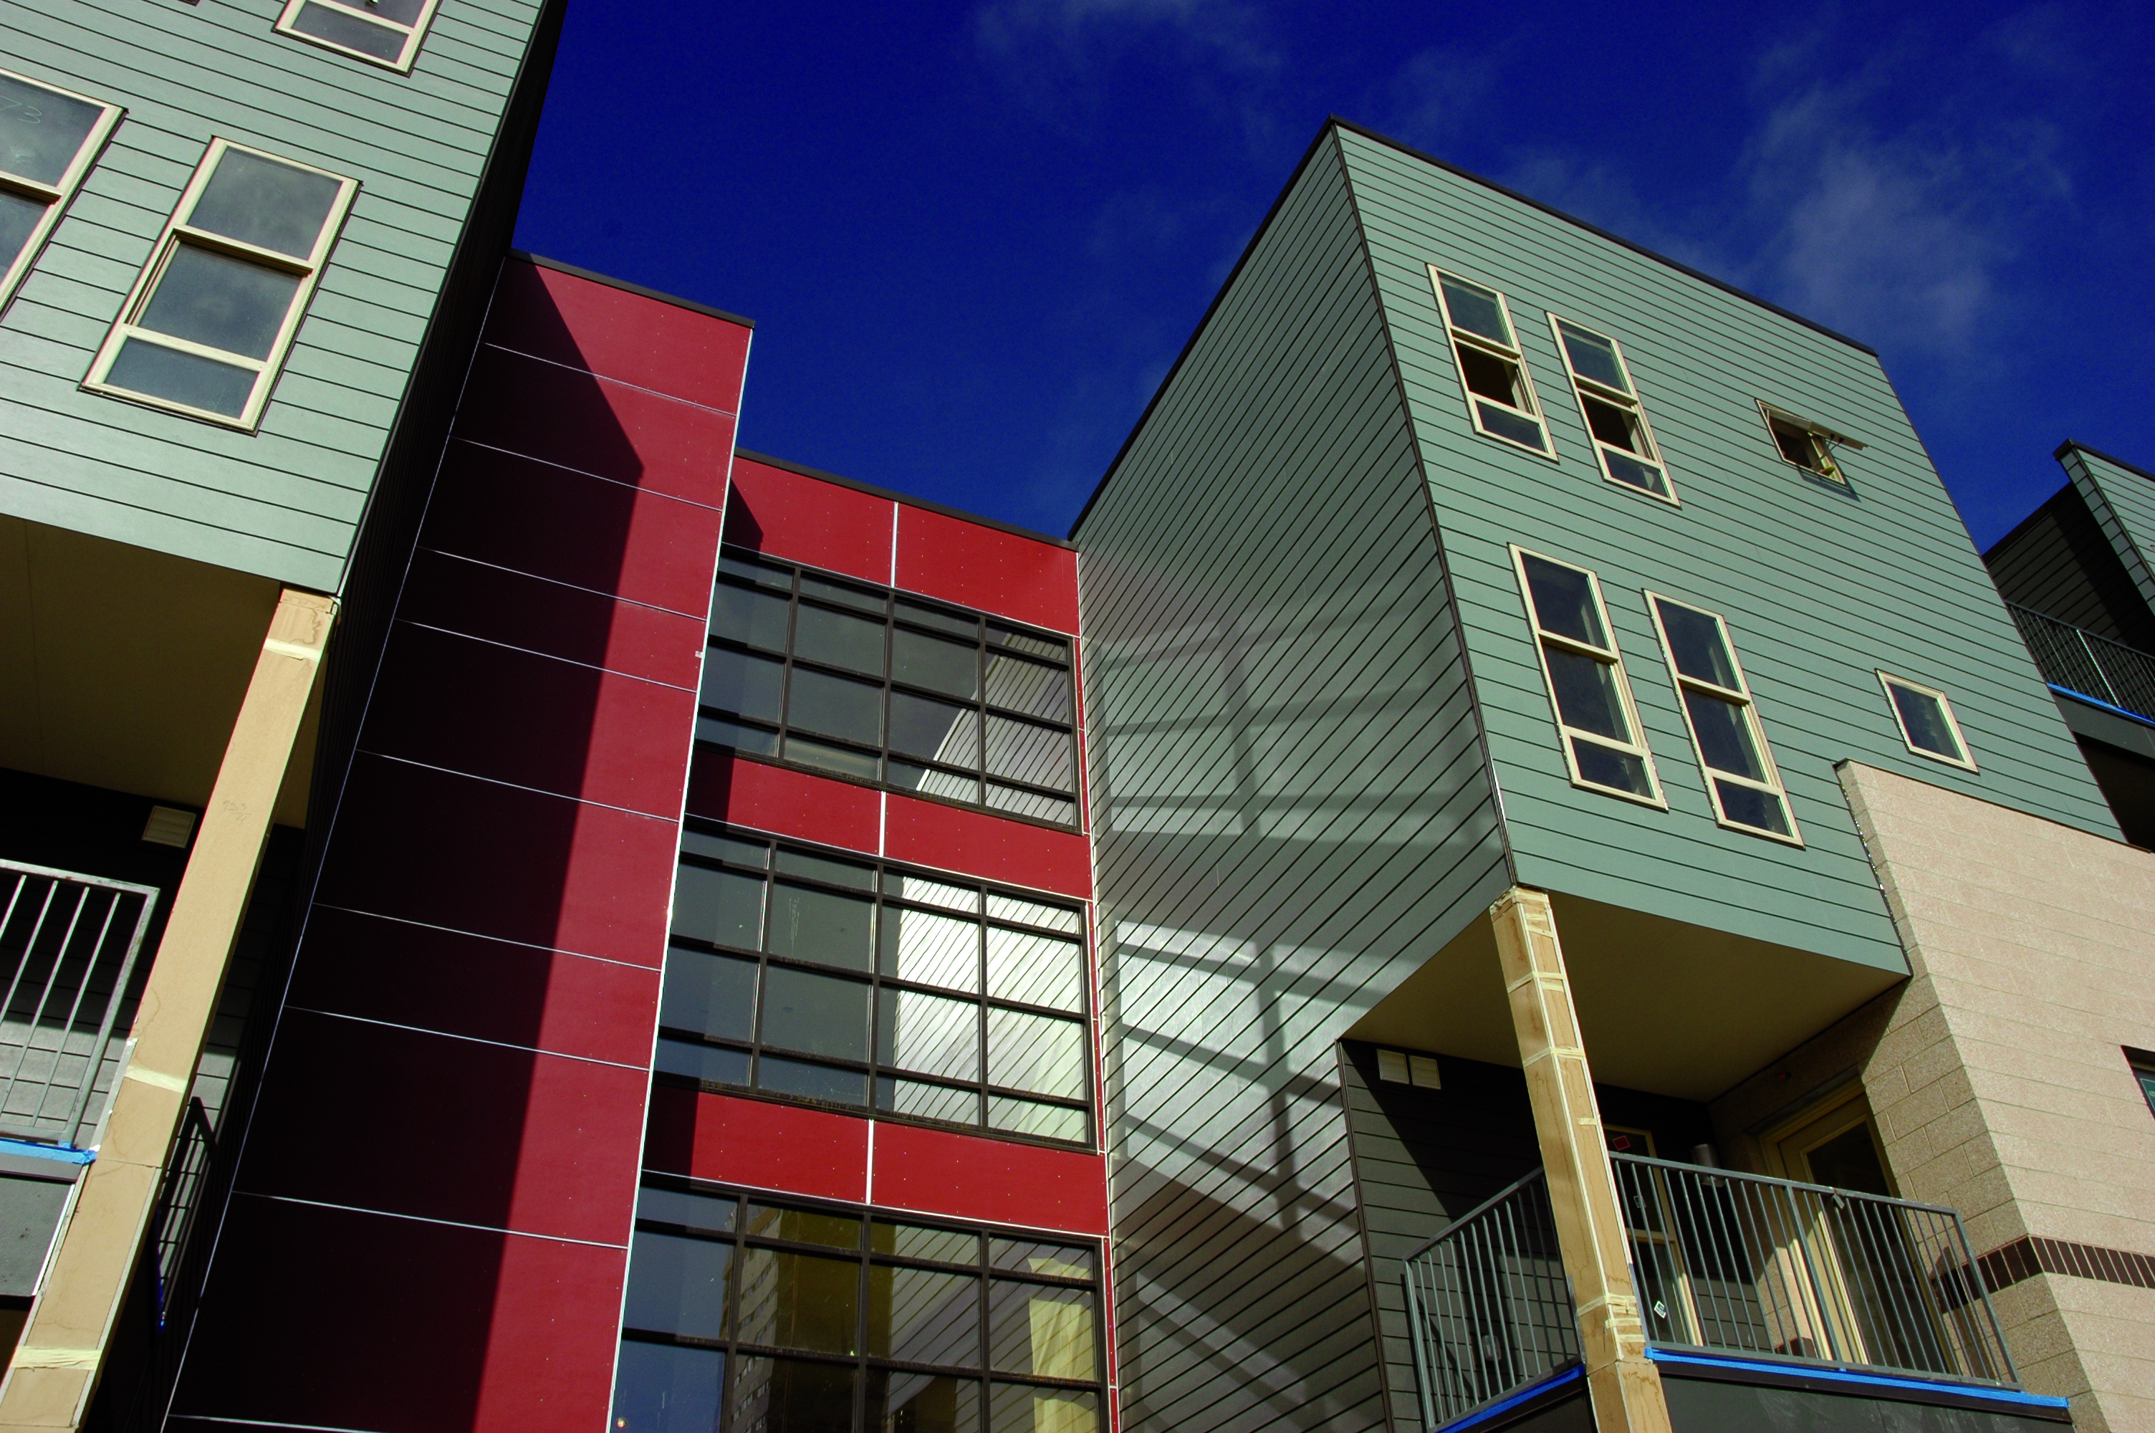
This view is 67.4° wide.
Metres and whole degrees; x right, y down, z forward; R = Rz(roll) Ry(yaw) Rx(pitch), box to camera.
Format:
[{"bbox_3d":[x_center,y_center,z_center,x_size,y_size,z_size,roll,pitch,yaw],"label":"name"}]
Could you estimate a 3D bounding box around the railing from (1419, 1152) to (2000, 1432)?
[{"bbox_3d":[3.398,3.287,8.839,2.630,0.985,1.620,14,-41,-20],"label":"railing"}]

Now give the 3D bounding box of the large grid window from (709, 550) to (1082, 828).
[{"bbox_3d":[-1.756,-0.265,15.022,3.830,2.380,0.140,14,-41,-20],"label":"large grid window"}]

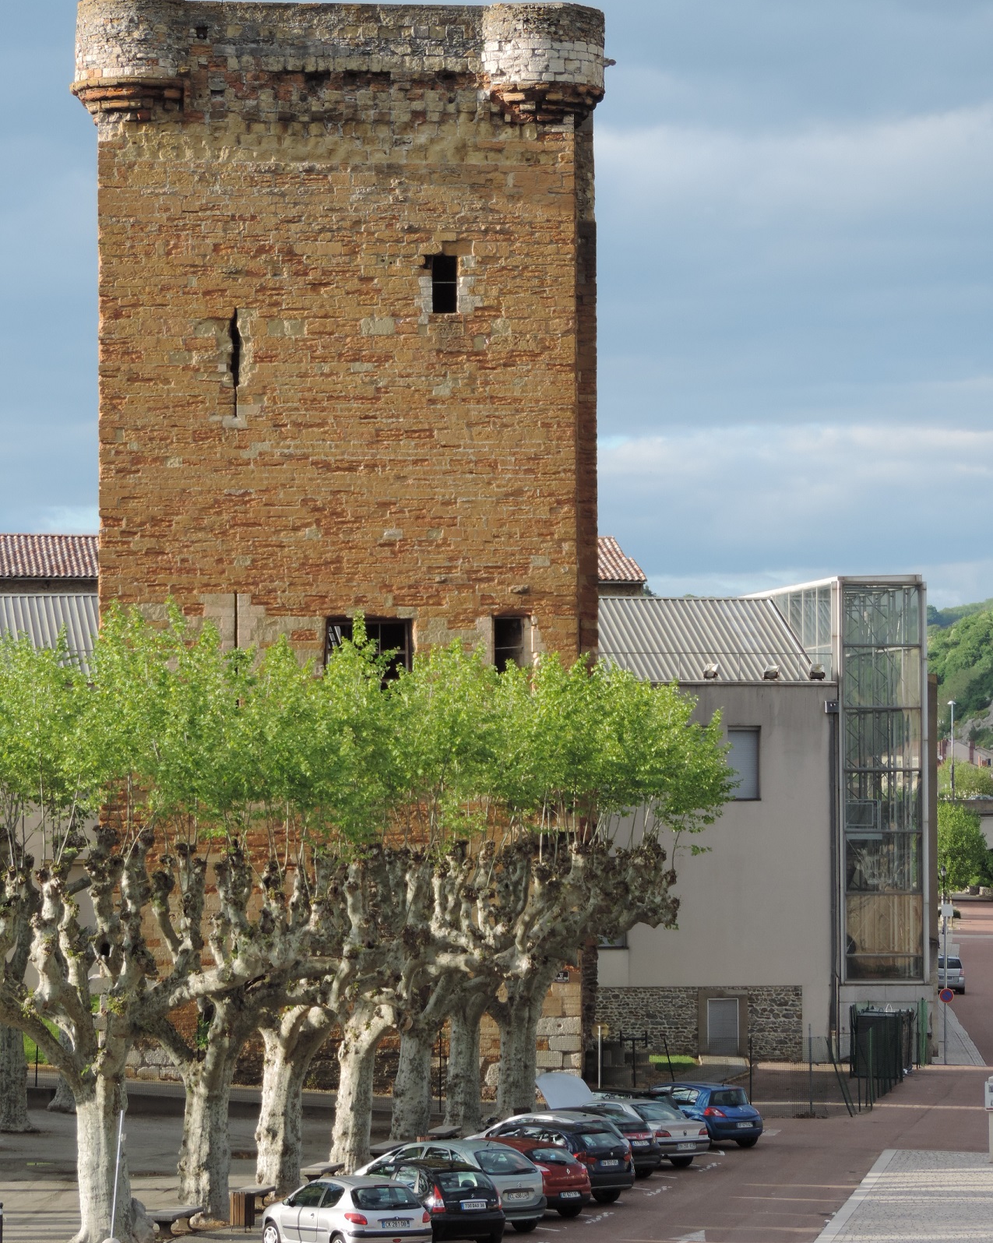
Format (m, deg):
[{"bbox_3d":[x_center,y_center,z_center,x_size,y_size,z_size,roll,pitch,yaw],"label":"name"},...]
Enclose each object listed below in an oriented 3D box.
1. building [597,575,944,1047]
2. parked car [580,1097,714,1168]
[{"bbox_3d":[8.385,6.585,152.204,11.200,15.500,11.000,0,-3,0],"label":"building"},{"bbox_3d":[2.644,11.222,100.782,1.770,1.400,4.580,1,-3,-41],"label":"parked car"}]

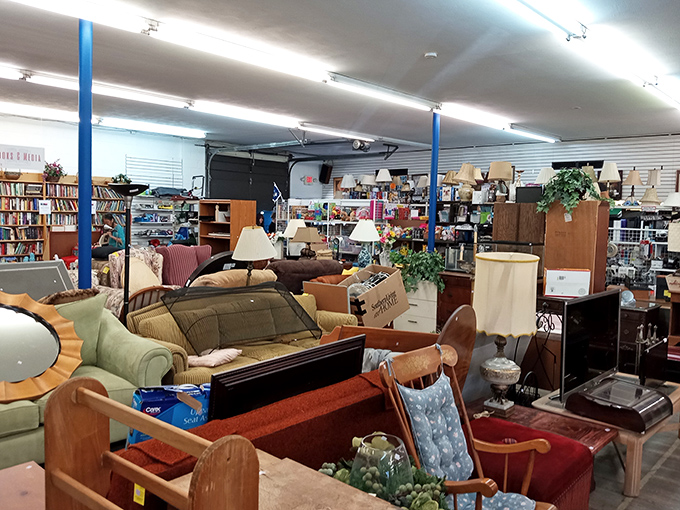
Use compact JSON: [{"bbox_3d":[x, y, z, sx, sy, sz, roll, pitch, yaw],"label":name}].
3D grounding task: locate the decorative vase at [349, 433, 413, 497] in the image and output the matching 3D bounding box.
[{"bbox_3d":[0.121,0.627,1.600,0.180,0.190,0.180,2,4,5],"label":"decorative vase"}]

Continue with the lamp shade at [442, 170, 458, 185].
[{"bbox_3d":[2.679,-1.867,13.300,0.400,0.350,0.400,3,4,11],"label":"lamp shade"}]

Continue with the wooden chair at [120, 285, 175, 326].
[{"bbox_3d":[-1.584,0.718,4.980,0.620,0.950,0.680,1,4,-7],"label":"wooden chair"}]

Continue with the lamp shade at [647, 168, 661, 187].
[{"bbox_3d":[6.190,-1.525,10.850,0.240,0.320,0.240,4,5,30],"label":"lamp shade"}]

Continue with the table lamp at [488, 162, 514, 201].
[{"bbox_3d":[3.531,-1.602,12.100,0.500,0.880,0.500,3,4,16],"label":"table lamp"}]

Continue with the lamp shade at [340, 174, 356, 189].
[{"bbox_3d":[0.226,-1.884,14.100,0.400,0.357,0.400,2,4,1],"label":"lamp shade"}]

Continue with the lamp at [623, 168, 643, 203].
[{"bbox_3d":[5.238,-1.240,9.850,0.380,0.668,0.380,4,4,28],"label":"lamp"}]

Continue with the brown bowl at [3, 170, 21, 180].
[{"bbox_3d":[-6.411,-1.544,10.777,0.265,0.155,0.285,6,6,44],"label":"brown bowl"}]

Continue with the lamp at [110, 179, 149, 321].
[{"bbox_3d":[-1.753,0.336,4.563,0.330,1.830,0.330,0,4,-21],"label":"lamp"}]

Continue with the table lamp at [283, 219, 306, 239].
[{"bbox_3d":[-0.671,-0.400,8.300,0.400,0.290,0.400,1,4,-5],"label":"table lamp"}]

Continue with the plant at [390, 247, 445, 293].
[{"bbox_3d":[1.000,0.187,7.100,0.660,0.580,0.580,2,4,8],"label":"plant"}]

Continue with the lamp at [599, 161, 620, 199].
[{"bbox_3d":[4.958,-1.322,10.100,0.400,0.731,0.400,4,4,26],"label":"lamp"}]

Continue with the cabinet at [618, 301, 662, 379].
[{"bbox_3d":[2.948,0.893,5.617,0.420,0.760,0.490,5,5,42],"label":"cabinet"}]

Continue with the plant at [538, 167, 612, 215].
[{"bbox_3d":[2.675,-0.733,6.300,0.820,0.550,0.600,3,4,23],"label":"plant"}]

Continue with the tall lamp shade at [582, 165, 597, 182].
[{"bbox_3d":[4.705,-1.534,10.350,0.310,0.337,0.310,3,4,24],"label":"tall lamp shade"}]

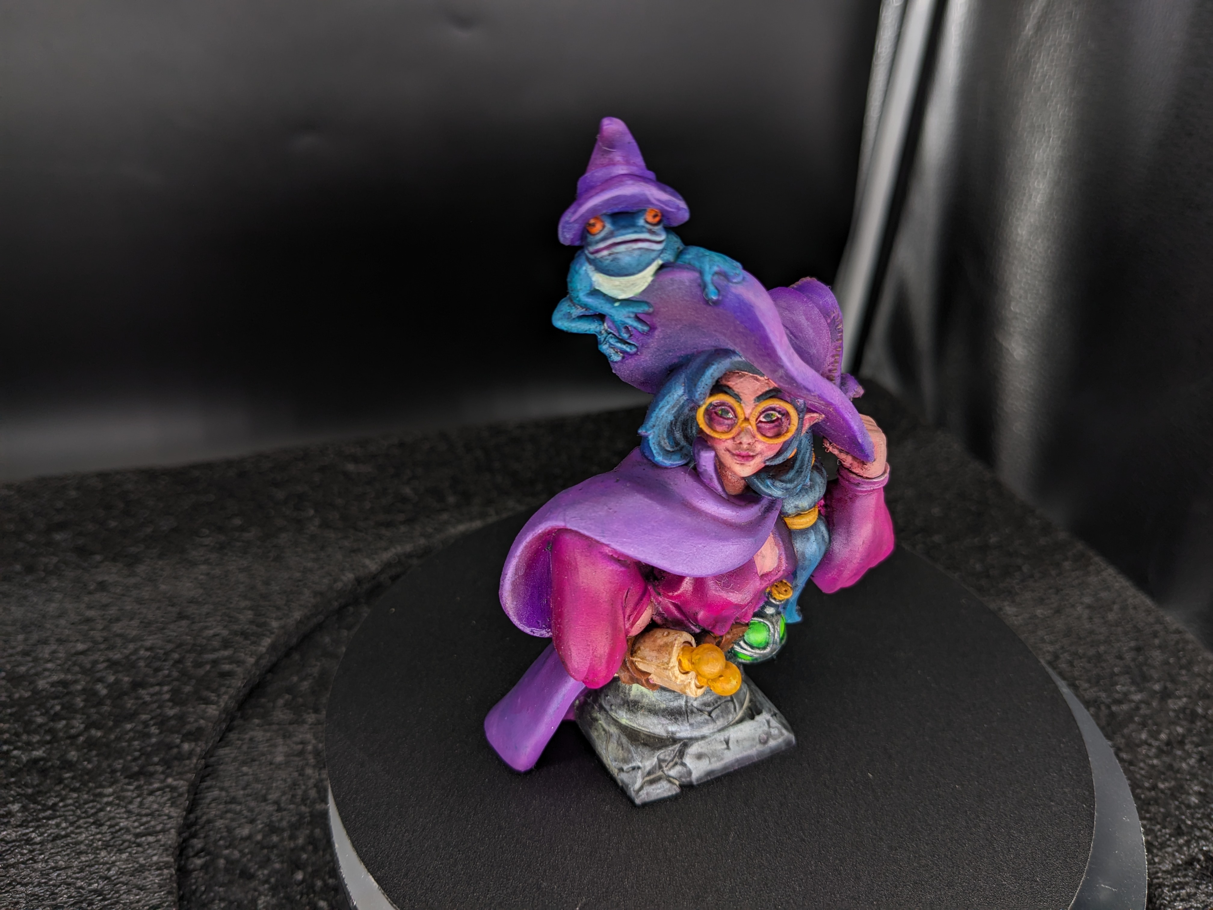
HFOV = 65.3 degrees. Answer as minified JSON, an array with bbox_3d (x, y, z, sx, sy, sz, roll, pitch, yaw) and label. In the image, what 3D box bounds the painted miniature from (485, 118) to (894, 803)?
[{"bbox_3d":[0.017,0.001,0.166,0.078,0.114,0.050,-12,32,-23],"label":"painted miniature"}]

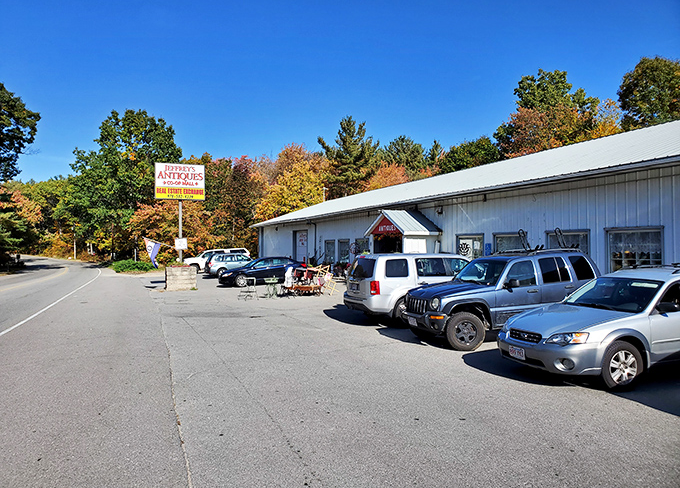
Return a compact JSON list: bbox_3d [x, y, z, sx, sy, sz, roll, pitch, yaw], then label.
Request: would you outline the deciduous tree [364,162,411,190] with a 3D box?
[{"bbox_3d":[5.395,-3.387,58.052,6.000,11.964,6.000,0,-1,0],"label":"deciduous tree"}]

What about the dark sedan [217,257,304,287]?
[{"bbox_3d":[-4.148,1.461,27.455,4.800,1.470,1.830,0,-1,-29],"label":"dark sedan"}]

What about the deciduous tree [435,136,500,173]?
[{"bbox_3d":[13.587,-4.466,54.066,8.000,14.013,8.000,0,-1,0],"label":"deciduous tree"}]

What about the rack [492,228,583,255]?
[{"bbox_3d":[4.249,-0.036,11.244,1.620,0.600,1.120,0,-1,-22],"label":"rack"}]

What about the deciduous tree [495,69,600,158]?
[{"bbox_3d":[17.877,-6.315,44.091,9.500,17.437,9.500,0,-1,0],"label":"deciduous tree"}]

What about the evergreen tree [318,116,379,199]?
[{"bbox_3d":[1.065,-6.712,64.098,7.800,18.781,7.800,0,-1,0],"label":"evergreen tree"}]

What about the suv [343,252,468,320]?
[{"bbox_3d":[2.601,1.197,15.083,4.820,1.820,1.970,0,-1,-24],"label":"suv"}]

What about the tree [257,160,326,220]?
[{"bbox_3d":[-5.142,-3.045,52.047,7.600,11.117,7.600,0,-1,0],"label":"tree"}]

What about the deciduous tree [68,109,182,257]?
[{"bbox_3d":[-22.681,-6.185,54.090,12.000,16.072,12.000,0,-1,0],"label":"deciduous tree"}]

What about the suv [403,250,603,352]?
[{"bbox_3d":[3.507,1.110,10.928,4.400,1.840,1.840,0,-1,-22],"label":"suv"}]

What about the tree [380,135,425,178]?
[{"bbox_3d":[8.077,-5.658,66.084,7.000,16.727,7.000,0,-1,0],"label":"tree"}]

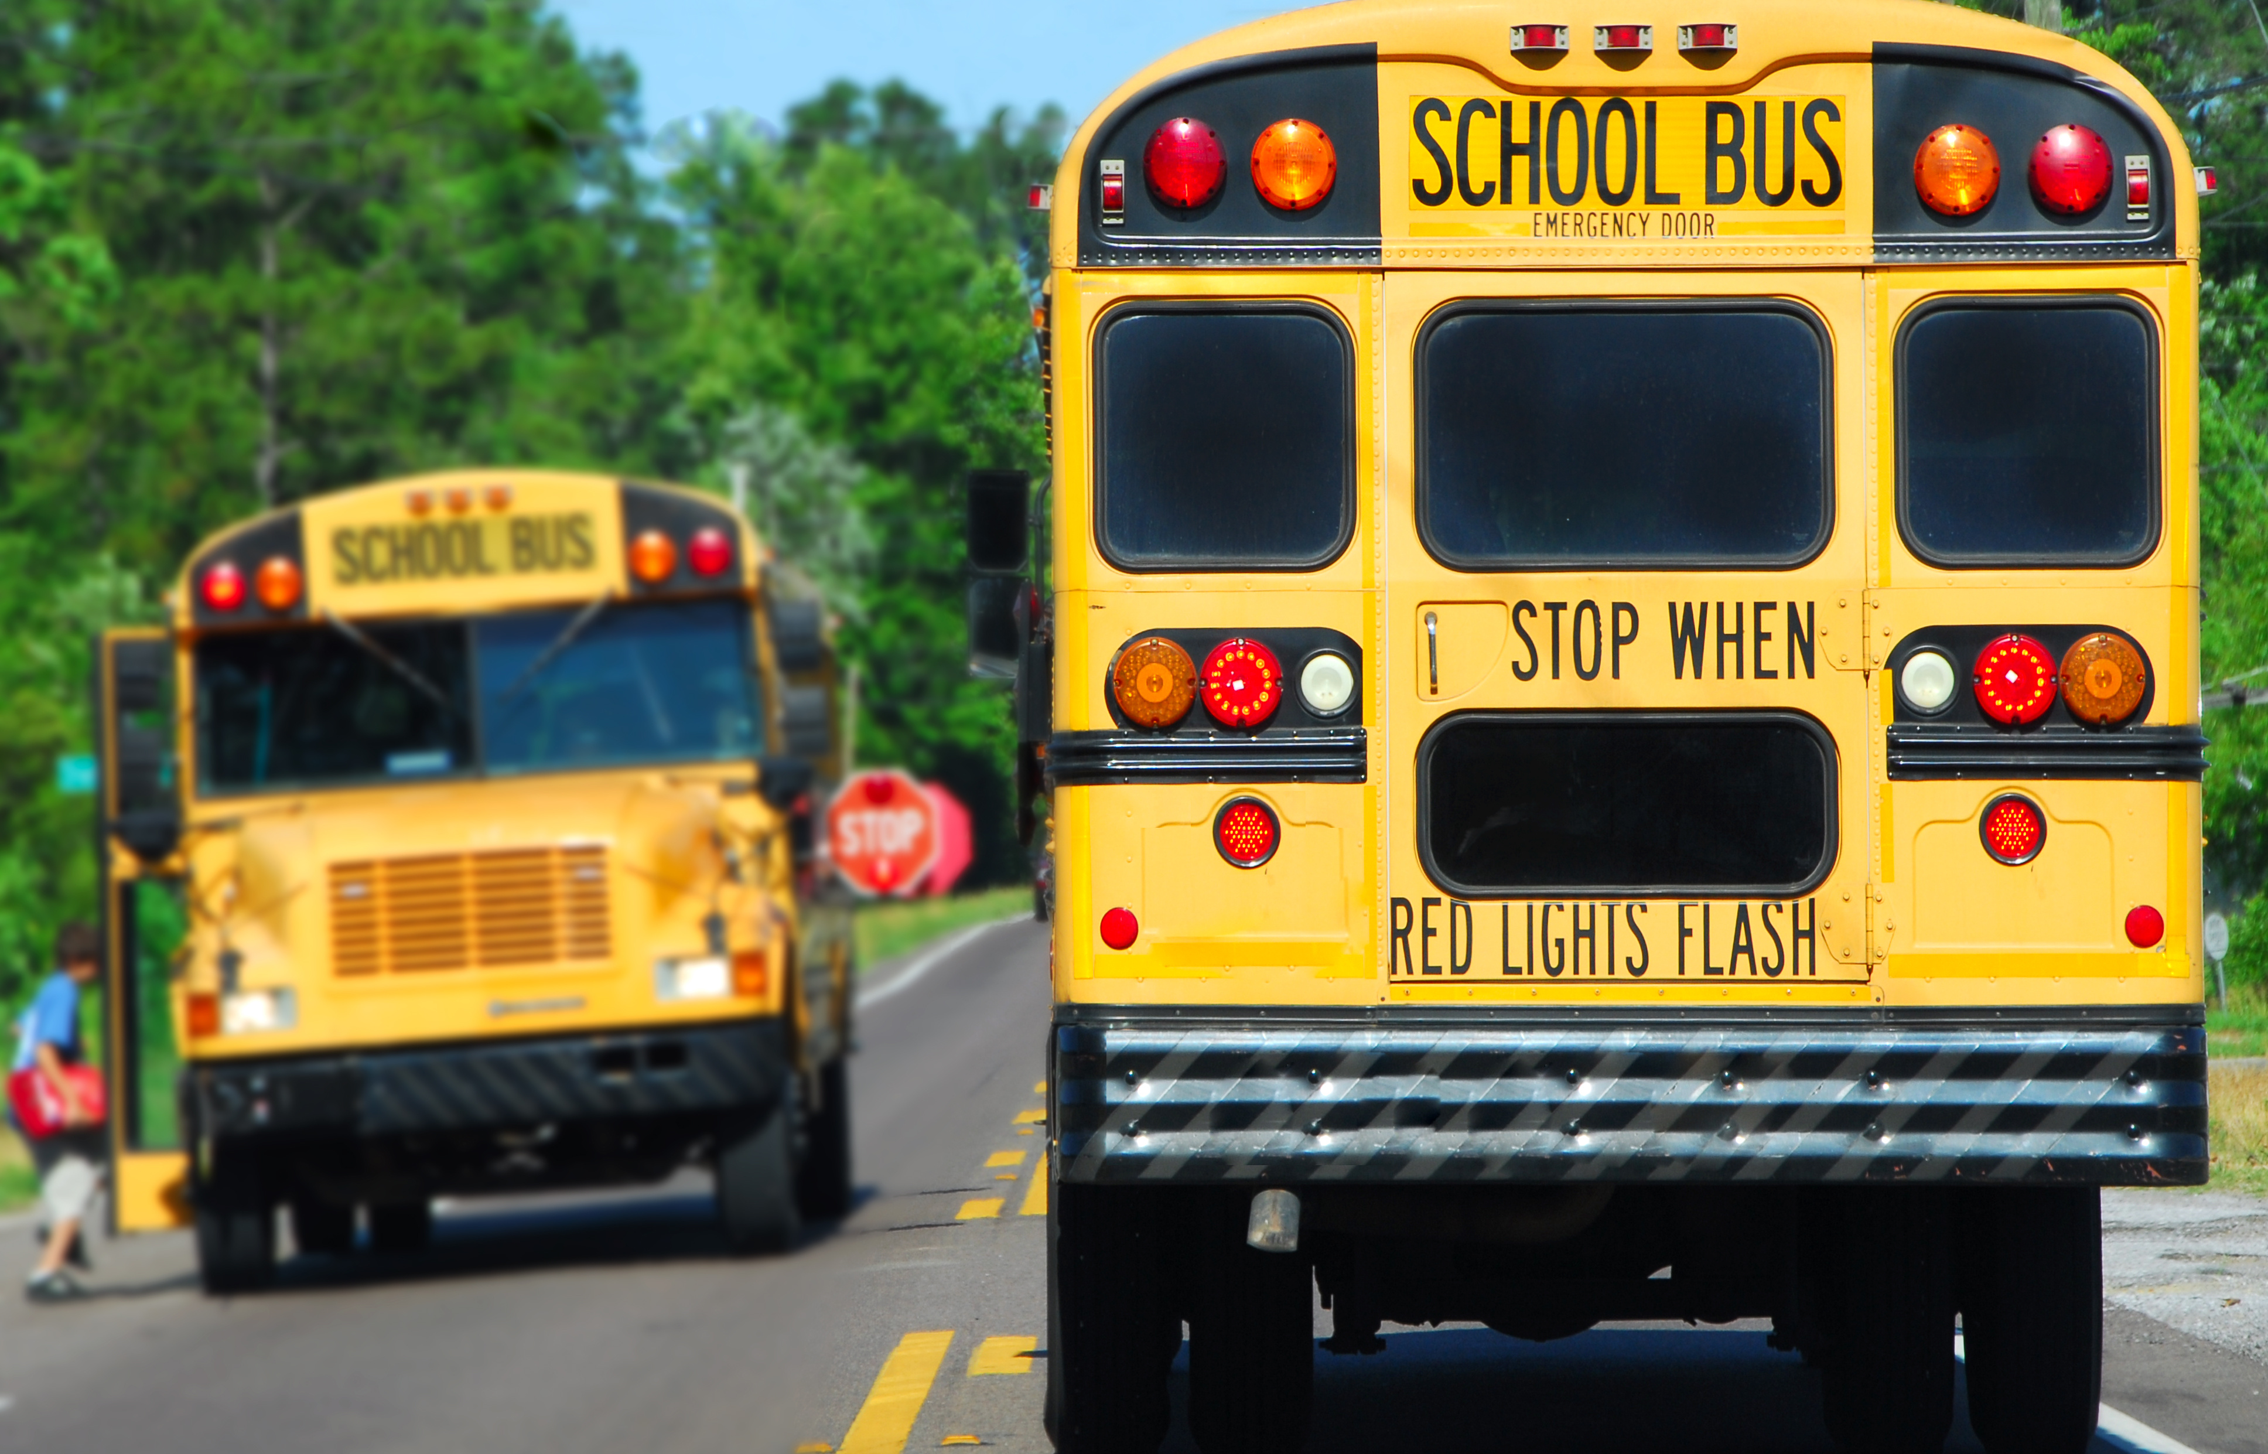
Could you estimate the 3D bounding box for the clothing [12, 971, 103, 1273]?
[{"bbox_3d":[-4.402,1.615,50.300,0.380,1.230,0.420,0,-1,-21],"label":"clothing"}]

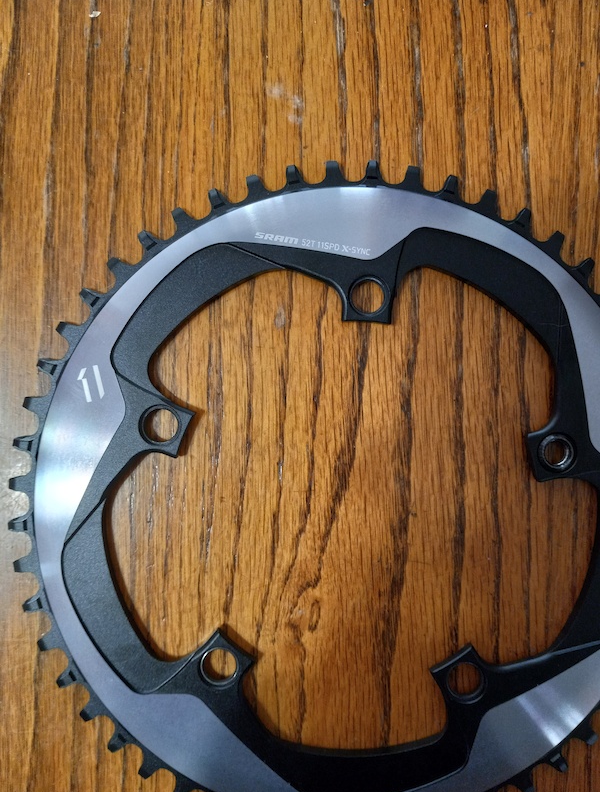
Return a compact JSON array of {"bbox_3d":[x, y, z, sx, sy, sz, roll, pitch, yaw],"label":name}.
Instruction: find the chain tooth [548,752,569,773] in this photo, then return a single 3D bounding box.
[{"bbox_3d":[0.082,0.115,0.198,0.005,0.003,0.006,-38,90,-1],"label":"chain tooth"}]

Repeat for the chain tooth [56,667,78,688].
[{"bbox_3d":[-0.072,0.088,0.195,0.007,0.003,0.005,-31,91,-1],"label":"chain tooth"}]

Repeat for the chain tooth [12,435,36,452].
[{"bbox_3d":[-0.086,0.015,0.195,0.007,0.003,0.005,10,90,-1],"label":"chain tooth"}]

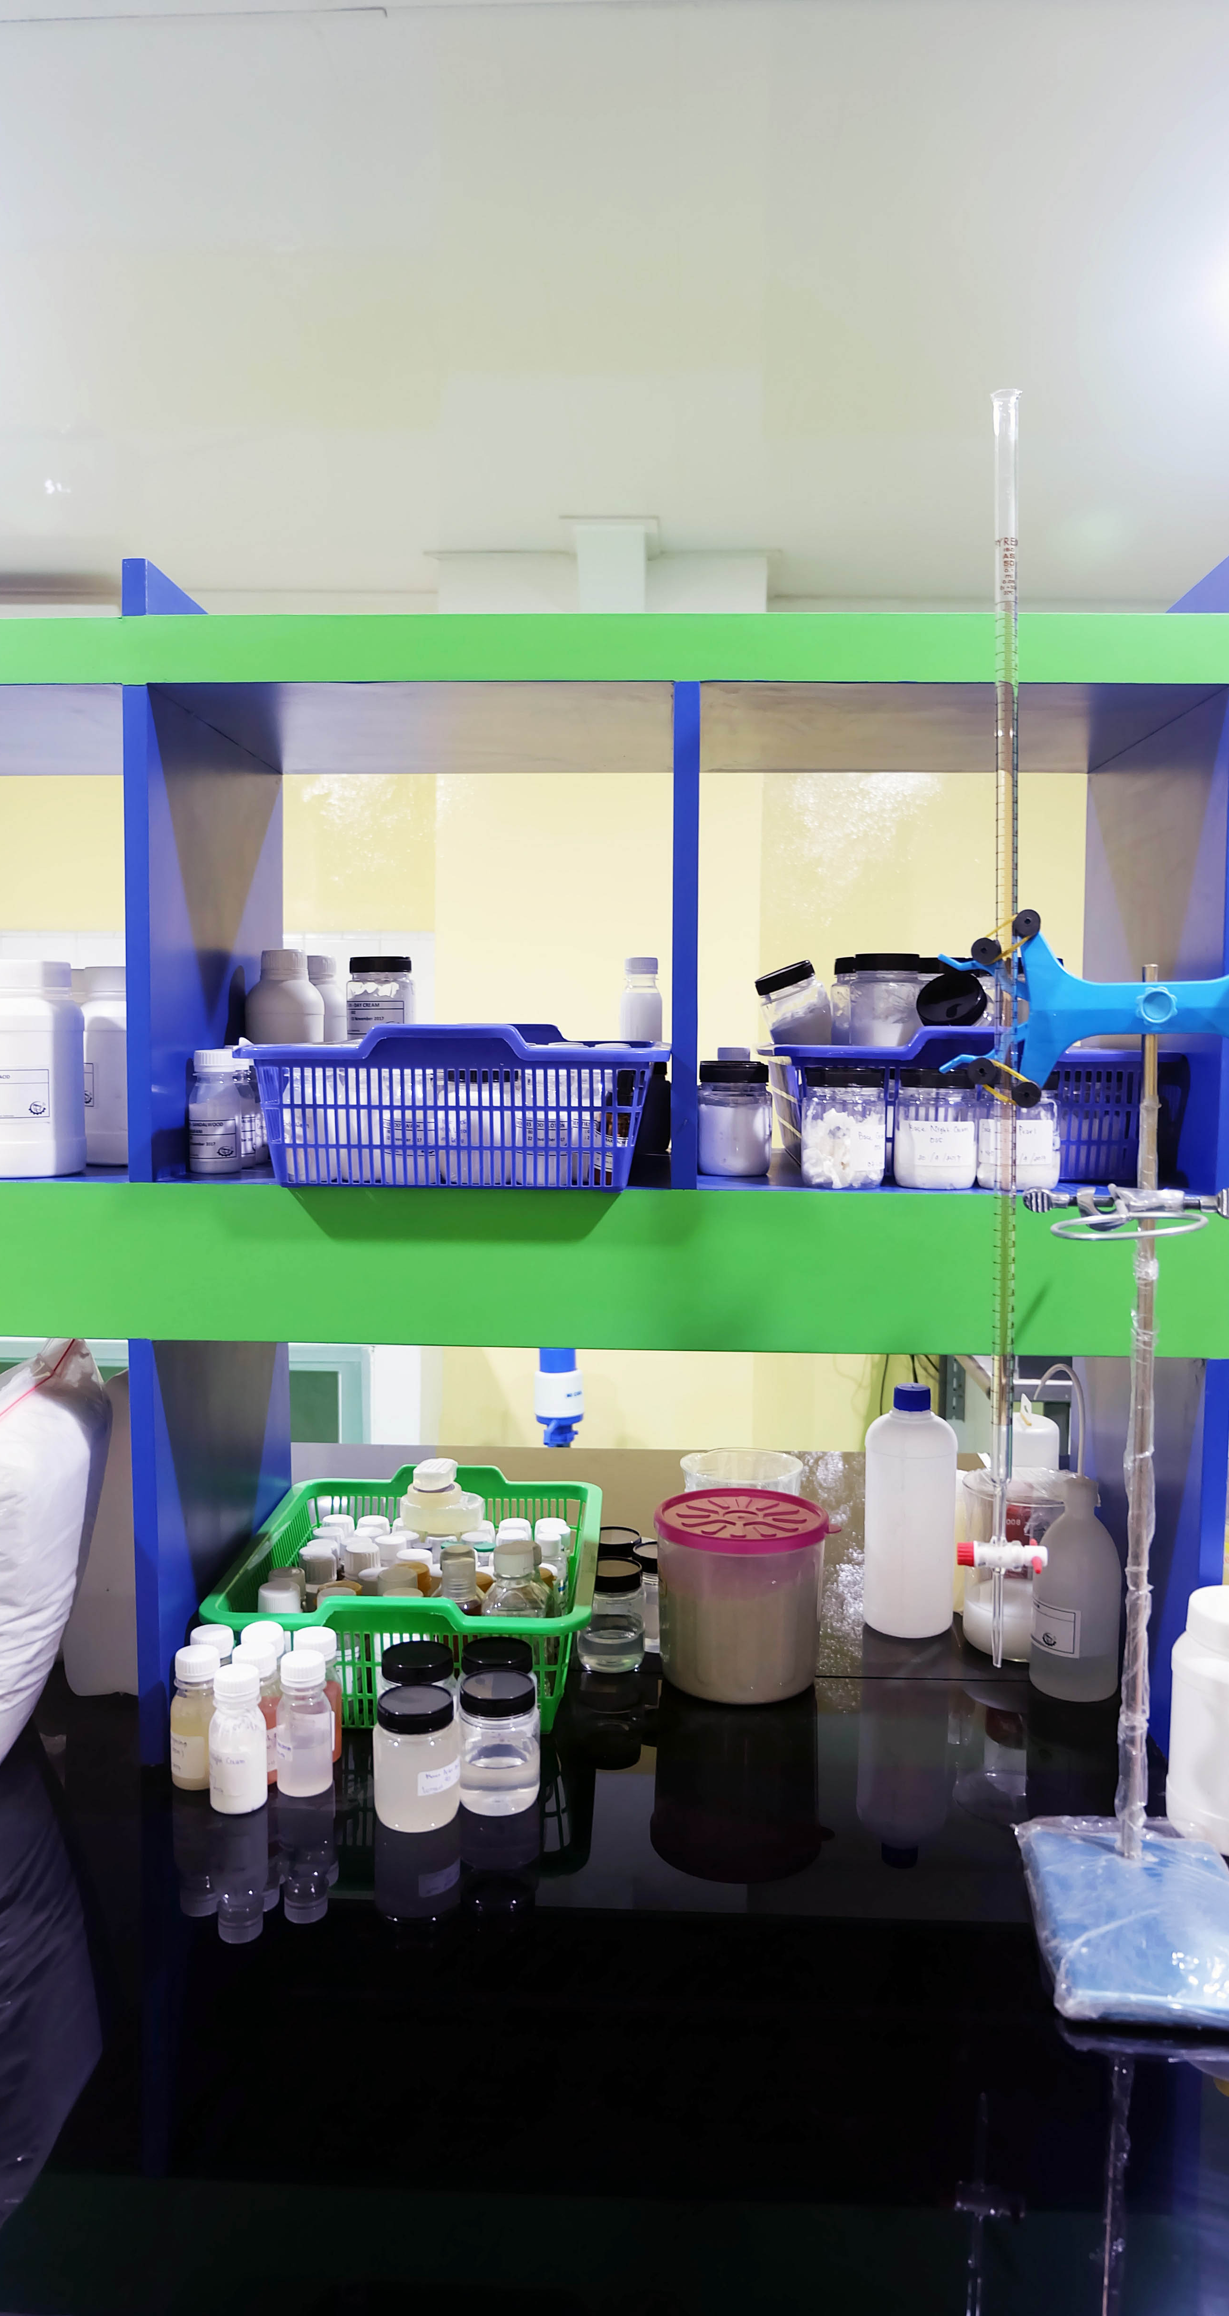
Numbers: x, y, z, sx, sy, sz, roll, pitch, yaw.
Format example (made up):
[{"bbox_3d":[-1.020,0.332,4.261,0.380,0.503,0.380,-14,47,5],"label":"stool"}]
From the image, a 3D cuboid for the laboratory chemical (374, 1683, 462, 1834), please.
[{"bbox_3d":[-0.139,0.425,1.094,0.060,0.082,0.060,0,4,0],"label":"laboratory chemical"}]

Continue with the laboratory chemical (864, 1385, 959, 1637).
[{"bbox_3d":[0.285,0.334,1.481,0.084,0.231,0.084,1,4,3],"label":"laboratory chemical"}]

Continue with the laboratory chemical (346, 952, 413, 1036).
[{"bbox_3d":[-0.205,-0.132,1.355,0.059,0.085,0.059,0,4,0],"label":"laboratory chemical"}]

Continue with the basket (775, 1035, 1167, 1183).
[{"bbox_3d":[0.290,-0.053,1.377,0.313,0.122,0.355,1,4,3],"label":"basket"}]

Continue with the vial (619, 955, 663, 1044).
[{"bbox_3d":[0.026,-0.141,1.459,0.041,0.095,0.041,1,4,3],"label":"vial"}]

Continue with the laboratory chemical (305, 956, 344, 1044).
[{"bbox_3d":[-0.269,-0.102,1.413,0.055,0.165,0.055,1,5,3],"label":"laboratory chemical"}]

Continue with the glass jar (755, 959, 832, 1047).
[{"bbox_3d":[0.167,-0.128,1.390,0.059,0.087,0.059,-21,7,5],"label":"glass jar"}]

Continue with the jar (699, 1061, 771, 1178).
[{"bbox_3d":[0.096,-0.032,1.226,0.059,0.088,0.059,0,4,0],"label":"jar"}]

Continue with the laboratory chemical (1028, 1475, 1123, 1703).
[{"bbox_3d":[0.393,0.363,1.314,0.072,0.178,0.072,0,4,0],"label":"laboratory chemical"}]

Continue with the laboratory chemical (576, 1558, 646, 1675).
[{"bbox_3d":[-0.002,0.404,1.364,0.059,0.084,0.059,0,4,0],"label":"laboratory chemical"}]

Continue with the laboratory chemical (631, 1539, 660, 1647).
[{"bbox_3d":[0.044,0.409,1.433,0.059,0.085,0.059,1,4,3],"label":"laboratory chemical"}]

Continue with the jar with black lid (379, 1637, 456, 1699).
[{"bbox_3d":[-0.150,0.425,1.181,0.060,0.085,0.060,1,4,3],"label":"jar with black lid"}]

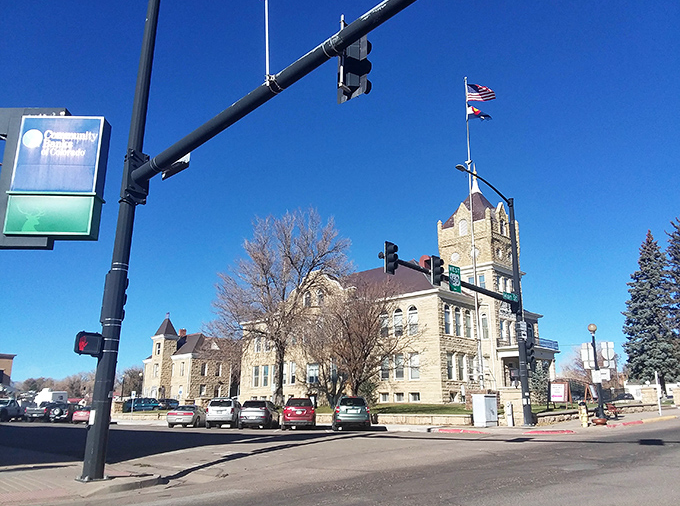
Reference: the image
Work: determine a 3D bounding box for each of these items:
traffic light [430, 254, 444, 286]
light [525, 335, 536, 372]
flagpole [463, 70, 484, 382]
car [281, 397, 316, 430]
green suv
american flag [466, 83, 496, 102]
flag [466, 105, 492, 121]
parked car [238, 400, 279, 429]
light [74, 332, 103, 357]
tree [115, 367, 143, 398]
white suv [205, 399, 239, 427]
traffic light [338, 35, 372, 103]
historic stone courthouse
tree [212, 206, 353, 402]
[{"bbox_3d":[4.219,0.785,23.000,0.480,1.240,0.450,15,-22,-42],"label":"traffic light"},{"bbox_3d":[9.661,5.072,26.900,0.420,1.200,0.450,15,-22,-42],"label":"light"},{"bbox_3d":[9.702,-2.004,38.512,0.300,24.616,0.300,0,-16,0],"label":"flagpole"},{"bbox_3d":[-2.538,9.847,32.490,1.850,1.720,4.700,2,-16,-4],"label":"car"},{"bbox_3d":[0.515,9.162,30.434,1.820,1.720,4.580,1,-16,-3],"label":"green suv"},{"bbox_3d":[11.120,-12.504,41.476,2.300,1.600,0.500,0,-16,0],"label":"american flag"},{"bbox_3d":[9.994,-10.044,38.000,1.750,1.150,0.400,-1,-16,7],"label":"flag"},{"bbox_3d":[-5.012,10.320,33.849,1.860,1.680,4.620,0,-16,0],"label":"parked car"},{"bbox_3d":[-4.955,1.783,10.450,0.450,0.440,0.250,15,-22,-42],"label":"light"},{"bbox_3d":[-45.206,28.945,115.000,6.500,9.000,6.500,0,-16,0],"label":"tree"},{"bbox_3d":[-7.302,10.631,35.071,1.870,1.830,4.800,1,-16,-1],"label":"white suv"},{"bbox_3d":[0.238,-2.889,8.150,0.400,1.250,0.580,15,-22,-42],"label":"traffic light"},{"bbox_3d":[7.314,5.475,67.277,22.700,26.500,37.200,15,-22,-42],"label":"historic stone courthouse"},{"bbox_3d":[-5.682,5.139,54.124,13.000,20.399,12.300,0,-16,0],"label":"tree"}]

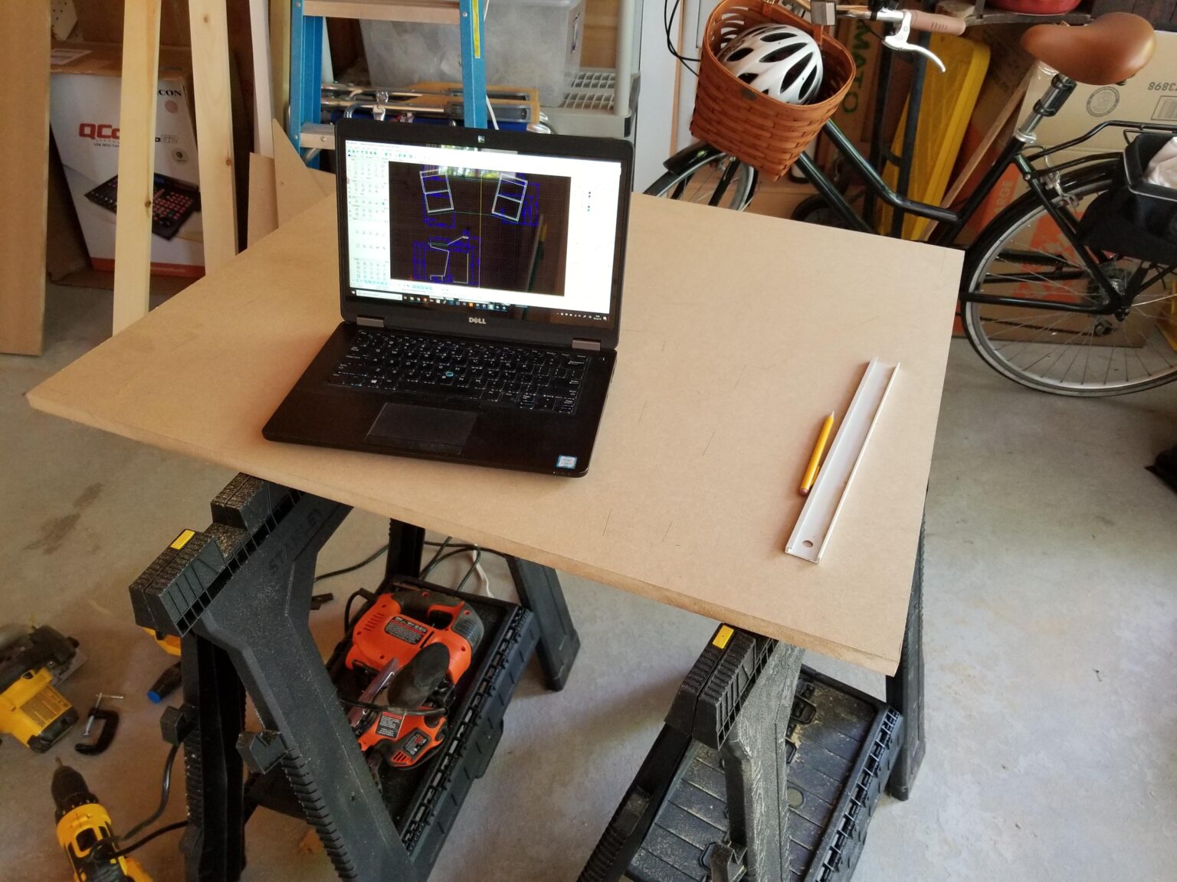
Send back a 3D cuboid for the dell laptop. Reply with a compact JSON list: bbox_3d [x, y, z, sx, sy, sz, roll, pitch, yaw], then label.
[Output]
[{"bbox_3d":[-0.141,-0.157,0.918,0.334,0.234,0.300,6,39,7],"label":"dell laptop"}]

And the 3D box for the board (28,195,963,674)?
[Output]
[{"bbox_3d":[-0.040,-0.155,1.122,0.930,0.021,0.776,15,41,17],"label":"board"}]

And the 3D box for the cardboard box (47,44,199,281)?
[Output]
[{"bbox_3d":[-1.380,-0.911,2.878,0.437,0.617,0.396,4,35,2],"label":"cardboard box"}]

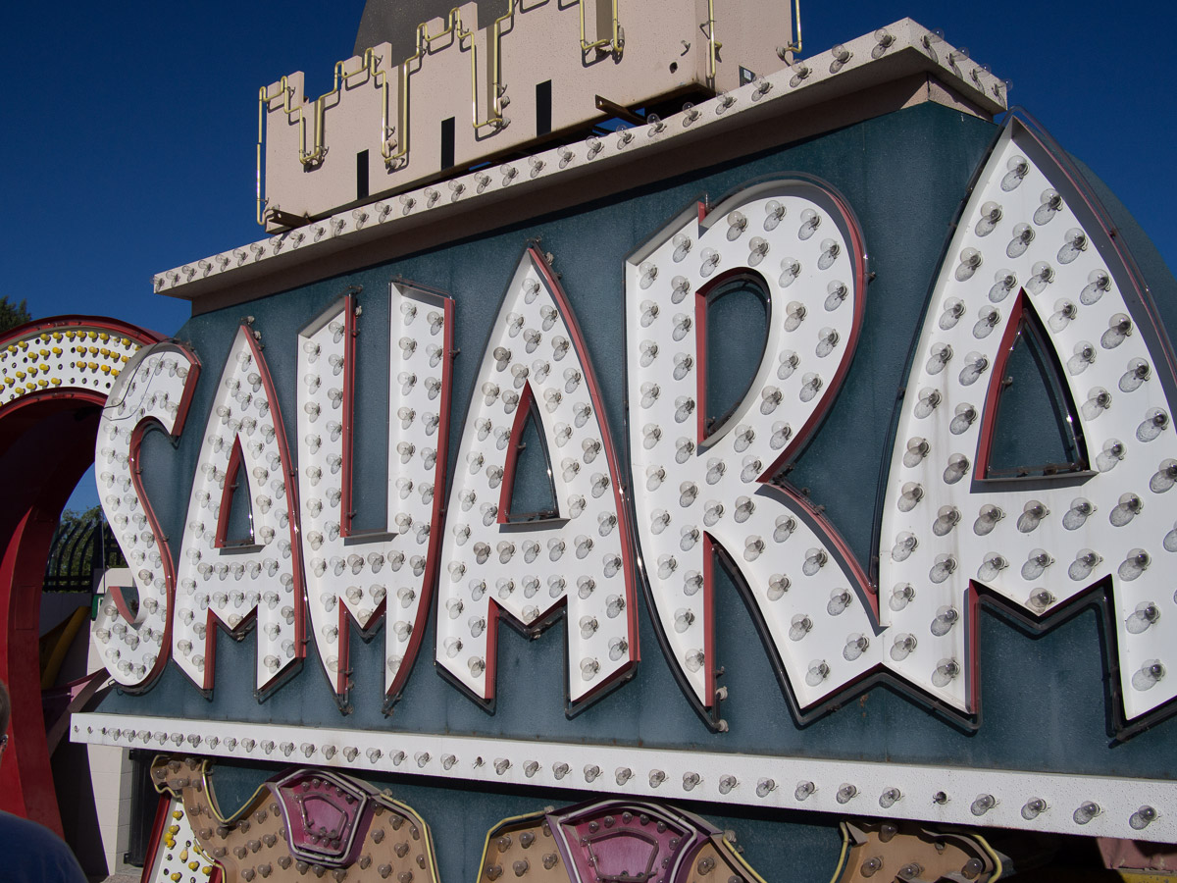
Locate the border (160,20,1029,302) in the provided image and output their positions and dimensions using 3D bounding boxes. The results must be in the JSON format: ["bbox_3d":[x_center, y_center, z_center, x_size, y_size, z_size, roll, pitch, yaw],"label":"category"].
[{"bbox_3d":[-0.404,-1.005,5.872,4.355,0.098,0.680,-8,-11,41],"label":"border"}]

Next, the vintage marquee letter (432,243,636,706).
[{"bbox_3d":[-0.241,0.117,5.303,1.031,1.796,0.142,-8,-11,41],"label":"vintage marquee letter"}]

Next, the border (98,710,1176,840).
[{"bbox_3d":[-0.463,1.264,5.467,6.176,0.153,0.199,-8,-11,41],"label":"border"}]

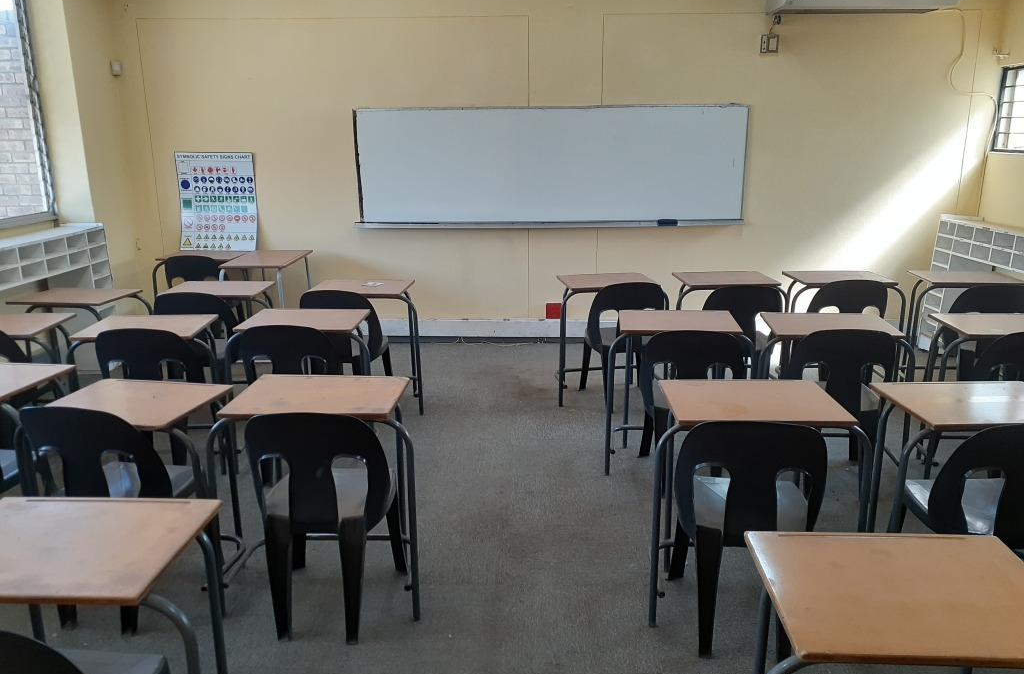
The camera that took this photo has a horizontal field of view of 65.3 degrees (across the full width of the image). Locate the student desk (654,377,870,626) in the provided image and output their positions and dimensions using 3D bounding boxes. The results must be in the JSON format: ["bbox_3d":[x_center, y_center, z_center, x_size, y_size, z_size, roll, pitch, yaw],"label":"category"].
[{"bbox_3d":[0.824,0.581,2.824,0.703,0.749,0.466,0,14,2],"label":"student desk"}]

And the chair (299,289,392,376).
[{"bbox_3d":[-0.961,0.073,4.729,0.475,0.790,0.500,0,14,4],"label":"chair"}]

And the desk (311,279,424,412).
[{"bbox_3d":[-0.914,0.062,4.968,0.703,0.749,0.466,0,14,4],"label":"desk"}]

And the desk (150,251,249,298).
[{"bbox_3d":[-2.369,-0.270,6.240,0.640,0.745,0.430,0,14,2],"label":"desk"}]

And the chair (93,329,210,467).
[{"bbox_3d":[-1.680,0.292,3.881,0.475,0.790,0.500,-1,14,-2],"label":"chair"}]

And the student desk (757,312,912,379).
[{"bbox_3d":[1.517,0.306,3.901,0.703,0.749,0.466,1,14,7],"label":"student desk"}]

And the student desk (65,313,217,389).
[{"bbox_3d":[-1.751,0.302,3.937,0.685,0.737,0.439,-1,14,-3],"label":"student desk"}]

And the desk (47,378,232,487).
[{"bbox_3d":[-1.342,0.588,2.871,0.703,0.749,0.466,3,14,13],"label":"desk"}]

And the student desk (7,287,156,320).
[{"bbox_3d":[-2.553,0.128,4.759,0.703,0.749,0.466,1,14,4],"label":"student desk"}]

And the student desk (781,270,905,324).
[{"bbox_3d":[2.058,-0.017,5.116,0.685,0.737,0.439,0,14,1],"label":"student desk"}]

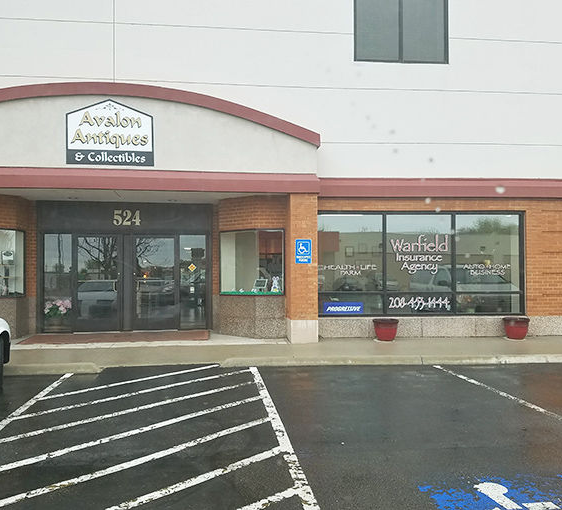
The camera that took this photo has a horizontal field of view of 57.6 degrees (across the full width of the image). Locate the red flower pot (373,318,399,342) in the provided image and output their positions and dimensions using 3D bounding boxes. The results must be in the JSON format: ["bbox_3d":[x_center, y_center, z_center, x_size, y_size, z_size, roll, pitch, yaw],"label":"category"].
[{"bbox_3d":[2.009,1.412,9.722,0.490,0.400,0.490,0,-1,0],"label":"red flower pot"}]

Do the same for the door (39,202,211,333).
[{"bbox_3d":[-3.252,0.251,10.785,3.550,2.716,0.150,0,-1,-7],"label":"door"}]

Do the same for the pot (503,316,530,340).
[{"bbox_3d":[4.565,1.416,9.882,0.490,0.400,0.490,0,-1,0],"label":"pot"}]

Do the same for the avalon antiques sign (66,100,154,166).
[{"bbox_3d":[-3.034,-2.181,9.094,1.508,1.173,0.060,0,-1,-5],"label":"avalon antiques sign"}]

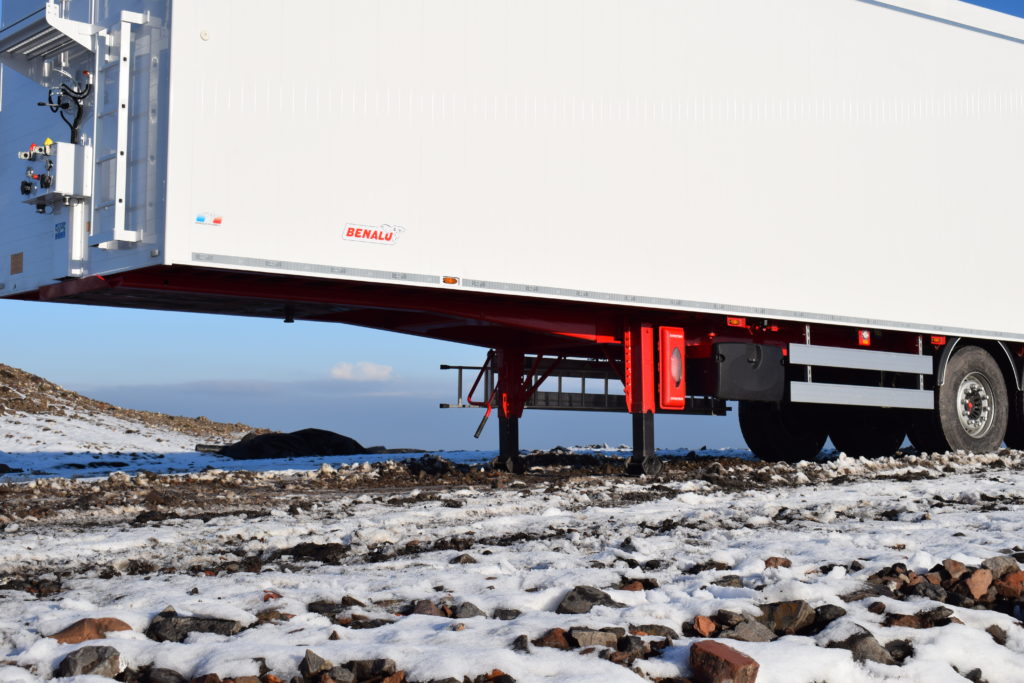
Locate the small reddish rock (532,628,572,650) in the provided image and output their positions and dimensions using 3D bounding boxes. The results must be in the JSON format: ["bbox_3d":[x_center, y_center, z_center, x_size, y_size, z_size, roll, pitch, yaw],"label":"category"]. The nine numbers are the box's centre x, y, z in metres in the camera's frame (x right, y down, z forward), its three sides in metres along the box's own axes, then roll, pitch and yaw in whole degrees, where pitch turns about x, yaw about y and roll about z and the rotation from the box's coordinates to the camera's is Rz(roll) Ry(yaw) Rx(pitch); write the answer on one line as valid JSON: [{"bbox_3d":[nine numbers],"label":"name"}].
[{"bbox_3d":[0.117,0.858,4.420,0.114,0.060,0.085,1,-4,0],"label":"small reddish rock"}]

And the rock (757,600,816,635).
[{"bbox_3d":[1.073,1.082,6.003,0.234,0.140,0.188,0,-4,0],"label":"rock"}]

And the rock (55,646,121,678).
[{"bbox_3d":[-1.460,1.115,5.296,0.234,0.127,0.188,0,-4,0],"label":"rock"}]

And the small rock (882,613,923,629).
[{"bbox_3d":[1.208,0.863,4.750,0.120,0.055,0.080,-1,-4,14],"label":"small rock"}]

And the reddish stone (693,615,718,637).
[{"bbox_3d":[0.745,1.095,5.914,0.100,0.089,0.080,0,-4,0],"label":"reddish stone"}]

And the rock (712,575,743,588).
[{"bbox_3d":[0.974,1.088,6.942,0.136,0.070,0.108,0,-4,0],"label":"rock"}]

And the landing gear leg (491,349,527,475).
[{"bbox_3d":[-0.032,0.642,14.100,0.200,1.150,0.280,4,-5,-35],"label":"landing gear leg"}]

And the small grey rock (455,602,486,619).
[{"bbox_3d":[-0.134,0.867,4.950,0.103,0.050,0.075,1,-4,0],"label":"small grey rock"}]

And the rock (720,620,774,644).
[{"bbox_3d":[0.894,1.098,5.834,0.205,0.091,0.133,0,-4,0],"label":"rock"}]

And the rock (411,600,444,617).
[{"bbox_3d":[-0.347,1.101,6.317,0.140,0.072,0.119,0,-4,0],"label":"rock"}]

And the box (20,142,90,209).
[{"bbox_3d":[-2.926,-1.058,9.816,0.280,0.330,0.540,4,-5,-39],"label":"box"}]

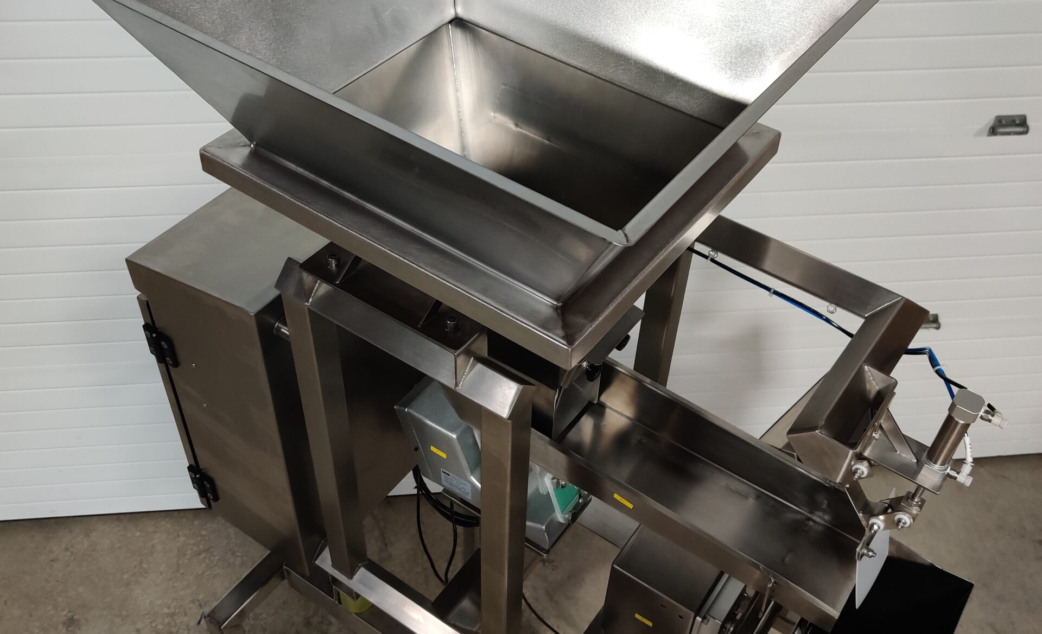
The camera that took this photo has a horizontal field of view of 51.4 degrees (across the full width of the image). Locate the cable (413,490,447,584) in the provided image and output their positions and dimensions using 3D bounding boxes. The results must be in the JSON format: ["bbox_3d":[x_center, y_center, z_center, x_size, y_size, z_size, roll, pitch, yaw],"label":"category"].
[{"bbox_3d":[-0.110,0.274,1.341,0.038,0.172,0.025,28,51,24],"label":"cable"}]

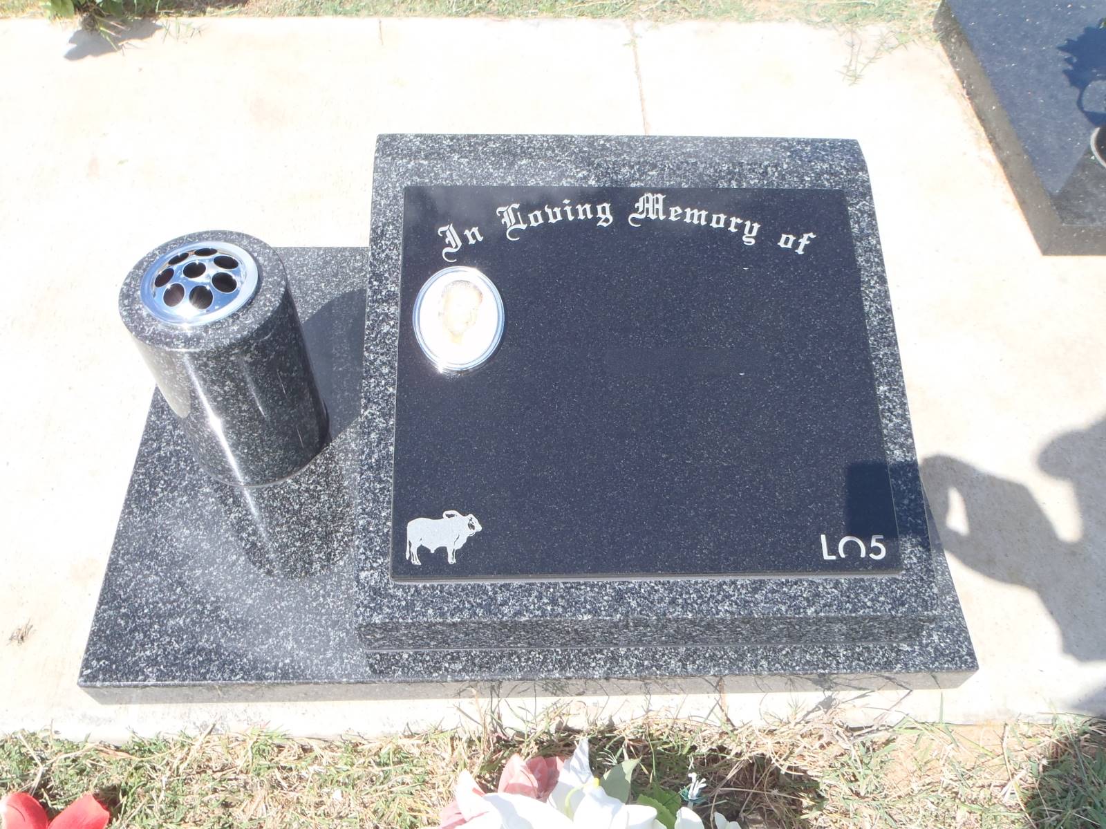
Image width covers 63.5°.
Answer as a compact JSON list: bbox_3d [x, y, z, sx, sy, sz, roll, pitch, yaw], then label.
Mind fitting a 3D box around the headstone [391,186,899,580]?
[{"bbox_3d":[0.084,-0.043,0.906,0.474,0.025,0.415,0,71,-3],"label":"headstone"}]

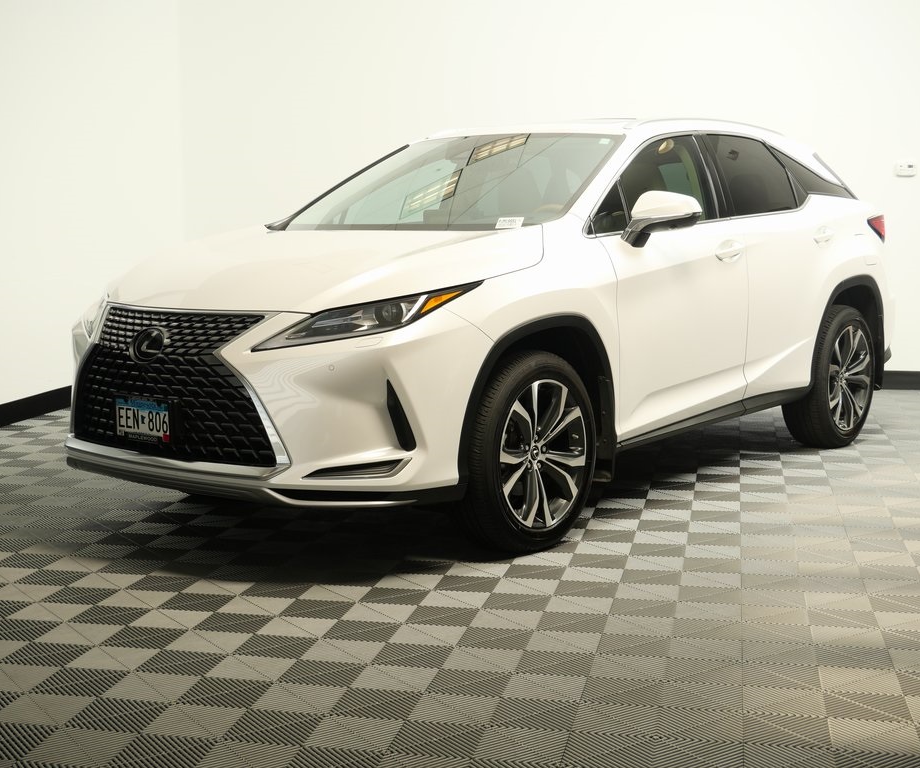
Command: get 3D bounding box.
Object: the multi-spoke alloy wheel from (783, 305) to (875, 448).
[{"bbox_3d":[1.938,-0.047,7.106,0.240,0.750,0.750,5,9,38],"label":"multi-spoke alloy wheel"}]

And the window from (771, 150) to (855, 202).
[{"bbox_3d":[1.835,-1.073,6.989,0.100,0.280,0.870,-27,-7,30],"label":"window"}]

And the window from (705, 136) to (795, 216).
[{"bbox_3d":[1.339,-0.967,6.331,0.100,0.400,0.790,-25,-10,38],"label":"window"}]

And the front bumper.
[{"bbox_3d":[-0.841,0.048,4.874,1.860,0.660,0.770,5,9,38],"label":"front bumper"}]

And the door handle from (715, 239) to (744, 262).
[{"bbox_3d":[1.153,-0.570,5.858,0.060,0.080,0.235,5,9,38],"label":"door handle"}]

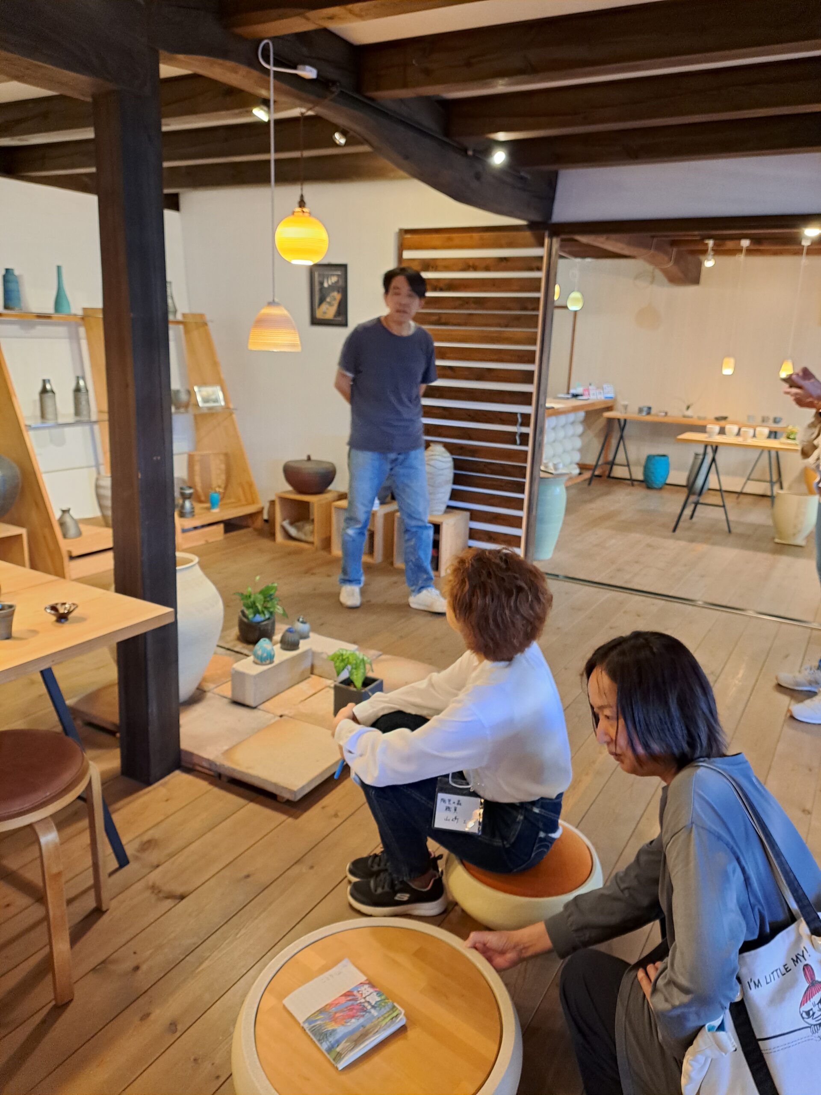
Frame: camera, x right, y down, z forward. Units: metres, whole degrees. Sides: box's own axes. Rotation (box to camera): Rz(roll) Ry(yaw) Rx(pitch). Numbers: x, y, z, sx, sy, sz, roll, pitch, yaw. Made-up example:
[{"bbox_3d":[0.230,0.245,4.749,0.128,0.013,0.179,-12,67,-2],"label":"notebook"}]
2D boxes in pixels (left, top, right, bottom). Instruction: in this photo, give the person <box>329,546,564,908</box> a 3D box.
[{"bbox_3d":[0.095,0.443,1.750,0.570,0.940,0.450,5,15,10],"label":"person"}]

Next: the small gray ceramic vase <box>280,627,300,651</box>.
[{"bbox_3d":[-0.467,0.350,2.944,0.075,0.083,0.075,0,15,-9],"label":"small gray ceramic vase"}]

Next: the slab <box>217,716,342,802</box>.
[{"bbox_3d":[-0.390,0.669,2.447,0.320,0.035,0.340,10,17,28],"label":"slab"}]

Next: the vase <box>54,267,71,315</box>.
[{"bbox_3d":[-2.144,-1.579,4.655,0.102,0.278,0.102,11,18,29],"label":"vase"}]

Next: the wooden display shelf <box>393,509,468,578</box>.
[{"bbox_3d":[0.132,-0.048,4.811,0.348,0.345,0.360,11,18,29],"label":"wooden display shelf"}]

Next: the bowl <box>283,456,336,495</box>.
[{"bbox_3d":[-0.698,-0.511,5.273,0.370,0.243,0.370,2,15,-1],"label":"bowl"}]

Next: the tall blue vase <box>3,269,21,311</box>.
[{"bbox_3d":[-2.269,-1.465,4.326,0.087,0.210,0.087,10,17,28],"label":"tall blue vase"}]

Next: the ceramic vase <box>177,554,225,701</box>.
[{"bbox_3d":[-0.901,0.301,2.785,0.435,0.526,0.435,2,15,-1],"label":"ceramic vase"}]

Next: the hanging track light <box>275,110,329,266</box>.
[{"bbox_3d":[-0.381,-1.247,2.655,0.182,0.491,0.182,2,16,-1],"label":"hanging track light"}]

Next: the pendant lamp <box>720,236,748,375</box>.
[{"bbox_3d":[2.772,-2.024,6.444,0.104,1.095,0.104,10,17,27],"label":"pendant lamp"}]

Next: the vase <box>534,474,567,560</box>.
[{"bbox_3d":[0.844,-0.211,5.085,0.370,0.565,0.370,2,15,-1],"label":"vase"}]

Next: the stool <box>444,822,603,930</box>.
[{"bbox_3d":[0.276,0.836,1.863,0.385,0.205,0.385,2,15,-1],"label":"stool"}]

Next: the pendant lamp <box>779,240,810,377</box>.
[{"bbox_3d":[3.291,-2.022,6.460,0.120,1.107,0.120,10,17,28],"label":"pendant lamp"}]

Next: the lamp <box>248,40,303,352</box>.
[{"bbox_3d":[-0.423,-1.066,2.360,0.170,0.880,0.170,2,15,-1],"label":"lamp"}]

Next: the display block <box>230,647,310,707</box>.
[{"bbox_3d":[-0.521,0.468,2.870,0.108,0.124,0.335,10,17,28],"label":"display block"}]

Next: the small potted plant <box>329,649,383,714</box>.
[{"bbox_3d":[-0.202,0.484,2.711,0.170,0.250,0.150,10,17,27],"label":"small potted plant"}]

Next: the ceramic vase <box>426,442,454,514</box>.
[{"bbox_3d":[0.158,-0.428,4.724,0.223,0.435,0.223,2,15,-1],"label":"ceramic vase"}]

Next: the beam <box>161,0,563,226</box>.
[{"bbox_3d":[-0.018,-1.657,3.040,0.200,0.390,2.800,11,18,30],"label":"beam"}]

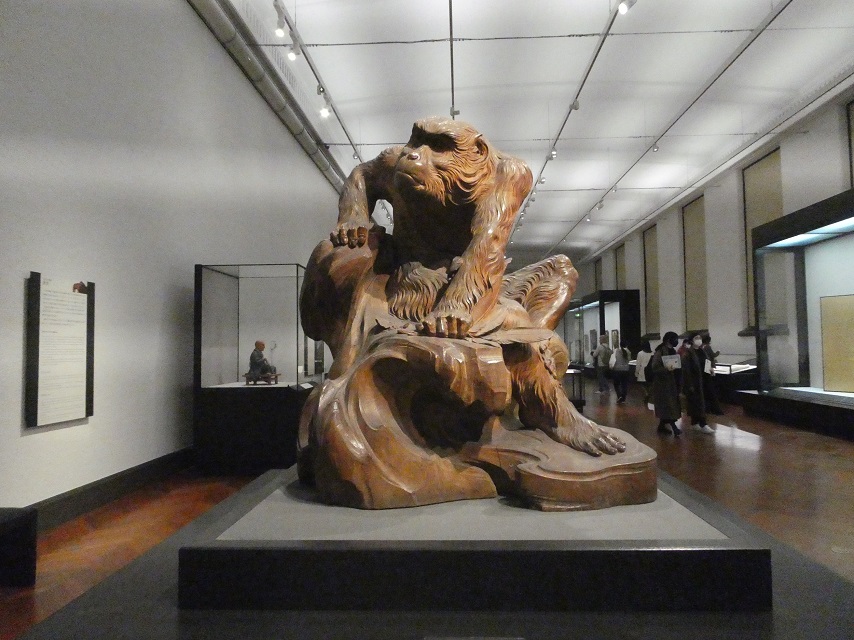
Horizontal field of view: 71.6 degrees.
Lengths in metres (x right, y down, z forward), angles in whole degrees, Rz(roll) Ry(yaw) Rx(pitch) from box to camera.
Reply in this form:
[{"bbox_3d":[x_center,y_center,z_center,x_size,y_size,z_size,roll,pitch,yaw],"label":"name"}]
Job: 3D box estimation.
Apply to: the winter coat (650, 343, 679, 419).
[{"bbox_3d":[3.768,0.990,9.372,0.360,1.215,0.460,-2,-3,40],"label":"winter coat"}]

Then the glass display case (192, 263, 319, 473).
[{"bbox_3d":[-1.929,0.560,6.962,1.144,2.269,1.110,0,-3,3],"label":"glass display case"}]

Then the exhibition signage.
[{"bbox_3d":[-2.811,0.227,4.558,0.045,1.103,0.759,0,-3,3],"label":"exhibition signage"}]

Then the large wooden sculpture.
[{"bbox_3d":[0.124,-0.057,1.823,0.970,1.085,0.700,-1,-3,6],"label":"large wooden sculpture"}]

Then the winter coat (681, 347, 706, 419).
[{"bbox_3d":[4.269,1.009,9.483,0.460,1.197,0.340,2,-3,-38],"label":"winter coat"}]

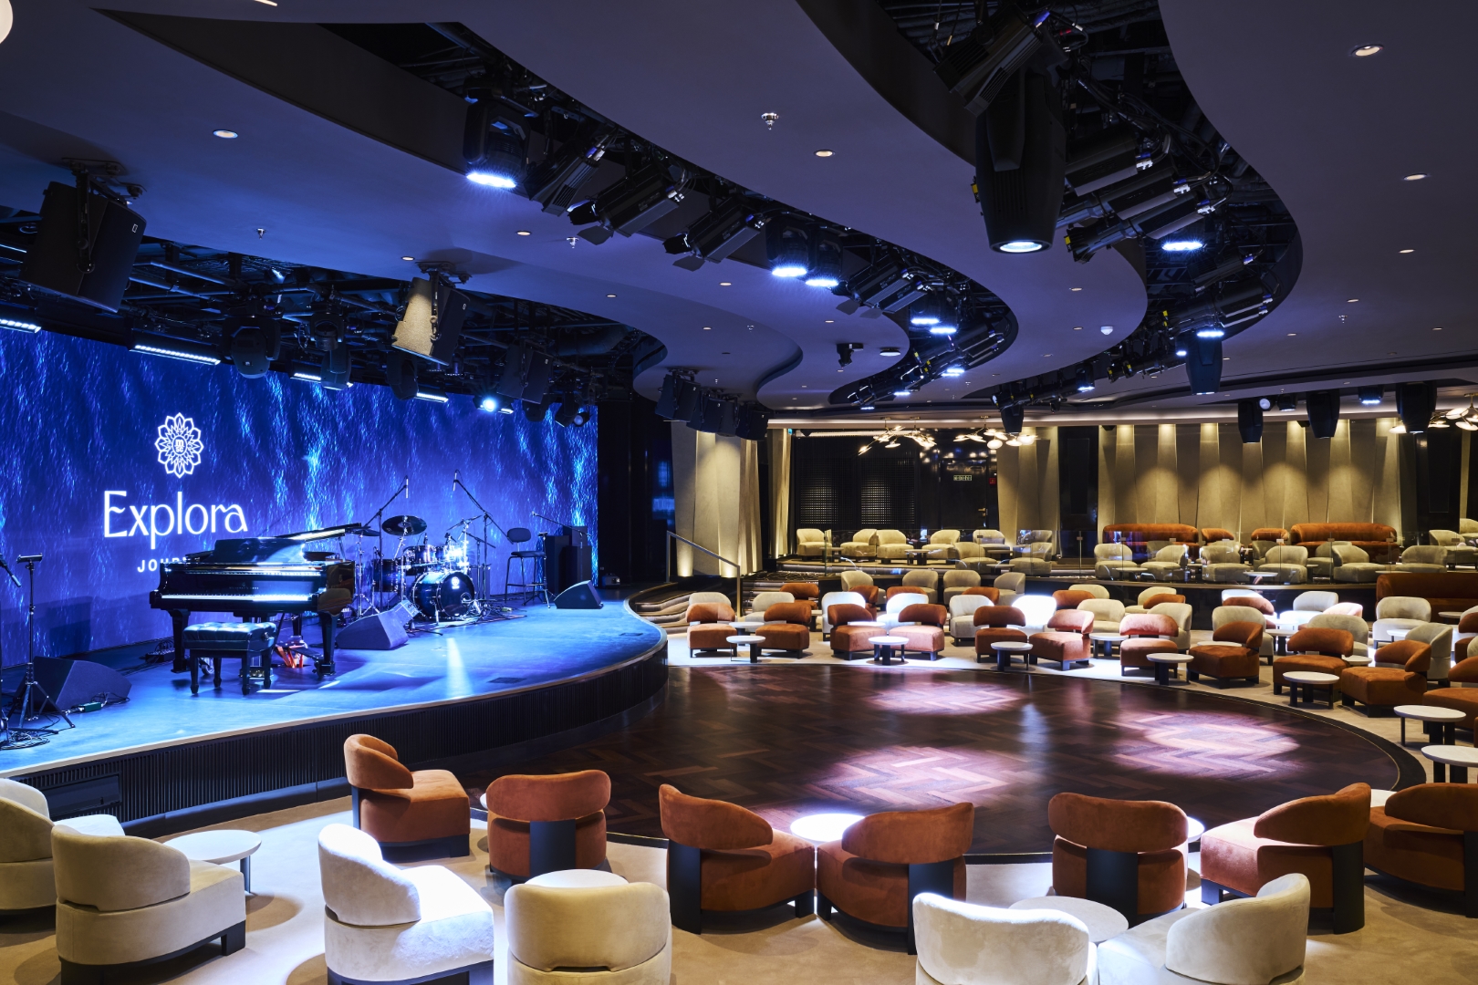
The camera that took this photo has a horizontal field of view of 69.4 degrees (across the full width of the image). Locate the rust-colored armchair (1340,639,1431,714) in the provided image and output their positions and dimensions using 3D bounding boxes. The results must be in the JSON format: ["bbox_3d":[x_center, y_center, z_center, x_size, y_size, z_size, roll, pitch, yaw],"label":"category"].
[{"bbox_3d":[6.590,1.876,10.780,0.670,0.700,0.670,0,0,7],"label":"rust-colored armchair"}]

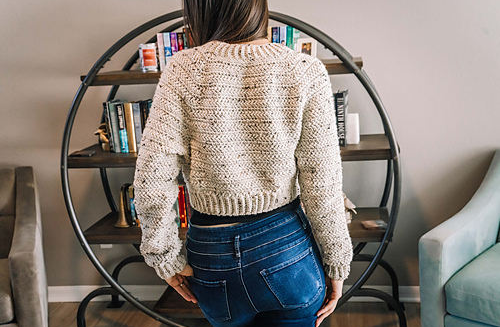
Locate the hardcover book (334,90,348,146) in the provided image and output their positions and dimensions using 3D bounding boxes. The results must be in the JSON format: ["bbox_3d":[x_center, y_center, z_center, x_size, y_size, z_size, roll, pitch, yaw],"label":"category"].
[{"bbox_3d":[0.424,-0.211,2.754,0.042,0.242,0.160,0,13,15],"label":"hardcover book"}]

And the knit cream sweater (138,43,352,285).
[{"bbox_3d":[-0.012,-0.008,1.540,0.550,0.605,0.285,-2,12,6],"label":"knit cream sweater"}]

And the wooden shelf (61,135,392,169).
[{"bbox_3d":[-0.086,-0.059,2.889,1.550,0.046,0.377,-2,12,10],"label":"wooden shelf"}]

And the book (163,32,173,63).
[{"bbox_3d":[-0.370,-0.529,2.832,0.032,0.172,0.130,-2,12,10],"label":"book"}]

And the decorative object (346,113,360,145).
[{"bbox_3d":[0.475,-0.163,2.760,0.057,0.141,0.068,-2,12,10],"label":"decorative object"}]

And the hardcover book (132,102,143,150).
[{"bbox_3d":[-0.522,-0.188,2.950,0.034,0.236,0.160,-2,12,10],"label":"hardcover book"}]

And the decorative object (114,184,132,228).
[{"bbox_3d":[-0.626,0.202,2.991,0.108,0.223,0.085,-2,12,10],"label":"decorative object"}]

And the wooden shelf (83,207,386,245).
[{"bbox_3d":[-0.060,0.308,2.967,1.474,0.046,0.377,-2,12,10],"label":"wooden shelf"}]

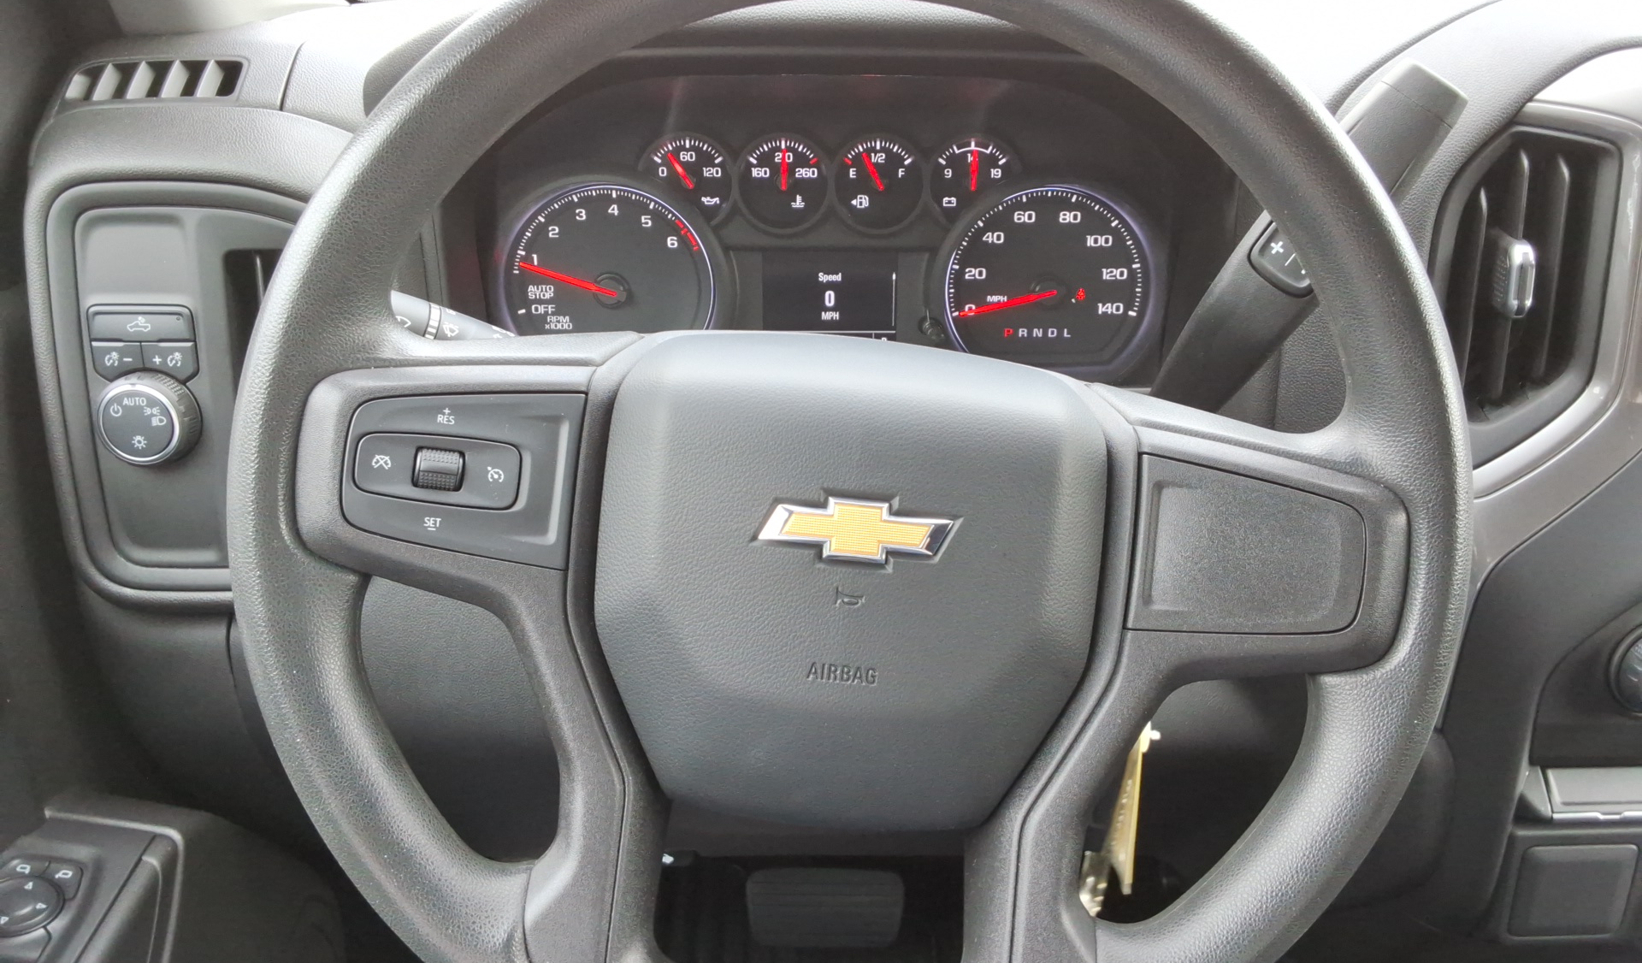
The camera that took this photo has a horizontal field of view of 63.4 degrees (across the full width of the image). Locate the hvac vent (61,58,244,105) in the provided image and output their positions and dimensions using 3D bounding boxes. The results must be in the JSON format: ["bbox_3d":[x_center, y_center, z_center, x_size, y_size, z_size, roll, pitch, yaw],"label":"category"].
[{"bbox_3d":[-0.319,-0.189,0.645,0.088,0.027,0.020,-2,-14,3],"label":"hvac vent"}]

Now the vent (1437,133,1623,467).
[{"bbox_3d":[0.317,-0.087,0.617,0.082,0.153,0.030,1,11,3],"label":"vent"}]

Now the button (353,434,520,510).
[{"bbox_3d":[-0.125,-0.003,0.434,0.053,0.021,0.010,6,-1,-1],"label":"button"}]

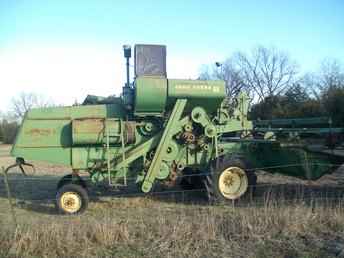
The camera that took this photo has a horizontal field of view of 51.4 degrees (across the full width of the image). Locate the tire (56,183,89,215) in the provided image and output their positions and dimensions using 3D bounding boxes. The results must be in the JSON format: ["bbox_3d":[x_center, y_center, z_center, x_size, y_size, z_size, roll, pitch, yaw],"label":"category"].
[{"bbox_3d":[-2.166,1.555,7.750,0.720,0.720,0.200,0,0,-15],"label":"tire"}]

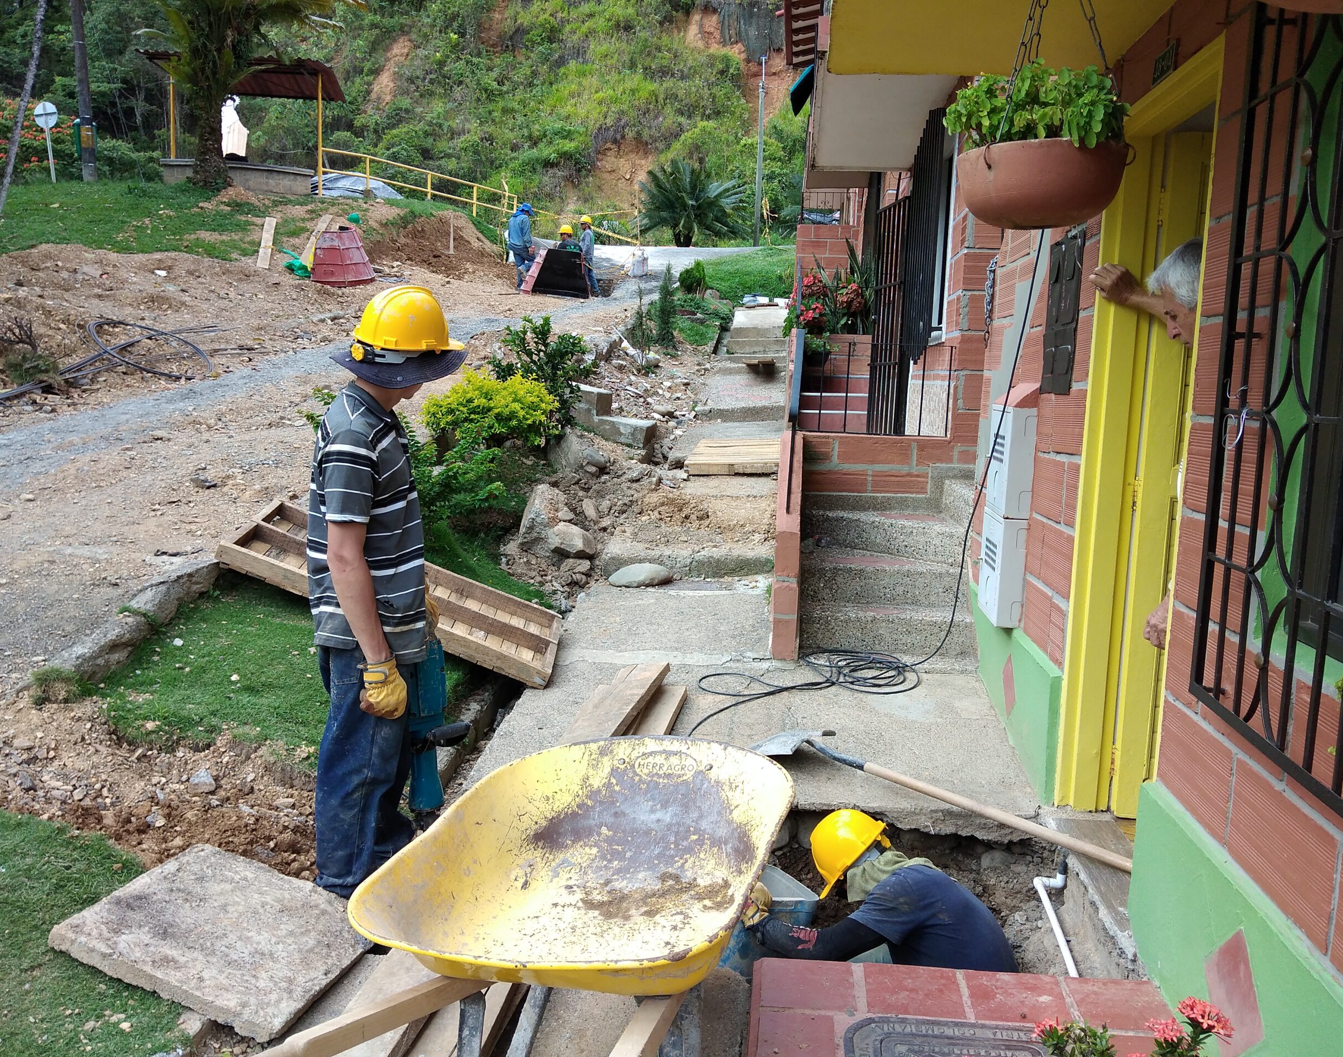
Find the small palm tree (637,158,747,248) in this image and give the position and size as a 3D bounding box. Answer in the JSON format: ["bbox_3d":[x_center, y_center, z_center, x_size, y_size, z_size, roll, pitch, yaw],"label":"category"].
[{"bbox_3d":[0.606,-9.715,31.500,3.200,2.600,3.100,3,7,6],"label":"small palm tree"}]

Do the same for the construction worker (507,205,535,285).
[{"bbox_3d":[-2.988,-5.611,21.045,0.500,1.670,0.500,-2,8,-37],"label":"construction worker"}]

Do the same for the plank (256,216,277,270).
[{"bbox_3d":[-7.641,-5.417,20.000,0.210,0.040,2.360,2,37,-18],"label":"plank"}]

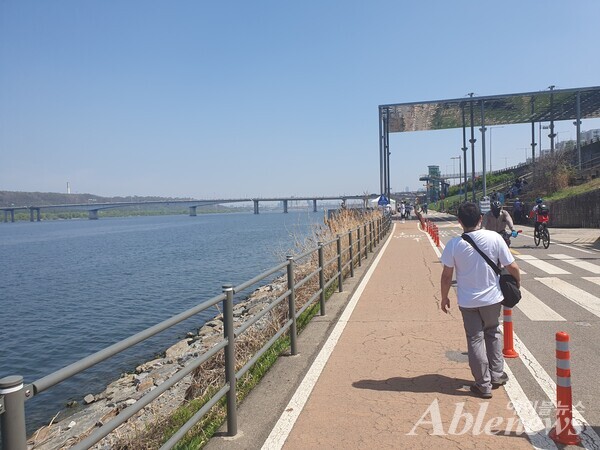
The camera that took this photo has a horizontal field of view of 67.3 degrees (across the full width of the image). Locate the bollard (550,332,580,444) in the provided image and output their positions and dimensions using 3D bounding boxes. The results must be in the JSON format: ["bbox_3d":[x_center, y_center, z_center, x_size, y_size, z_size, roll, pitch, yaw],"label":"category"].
[{"bbox_3d":[1.858,1.141,3.164,0.220,0.760,0.220,-2,2,14],"label":"bollard"}]

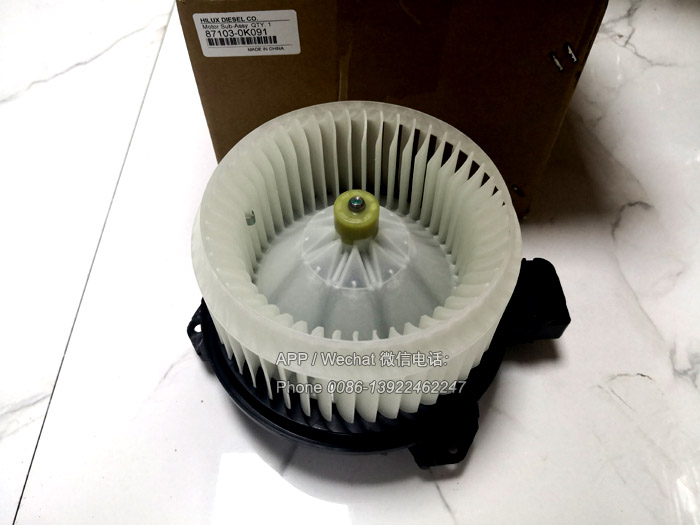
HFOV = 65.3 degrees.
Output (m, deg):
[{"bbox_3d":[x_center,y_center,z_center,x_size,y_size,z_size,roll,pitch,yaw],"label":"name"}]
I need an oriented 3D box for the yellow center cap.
[{"bbox_3d":[0.003,-0.022,0.255,0.021,0.014,0.021,0,54,0],"label":"yellow center cap"}]

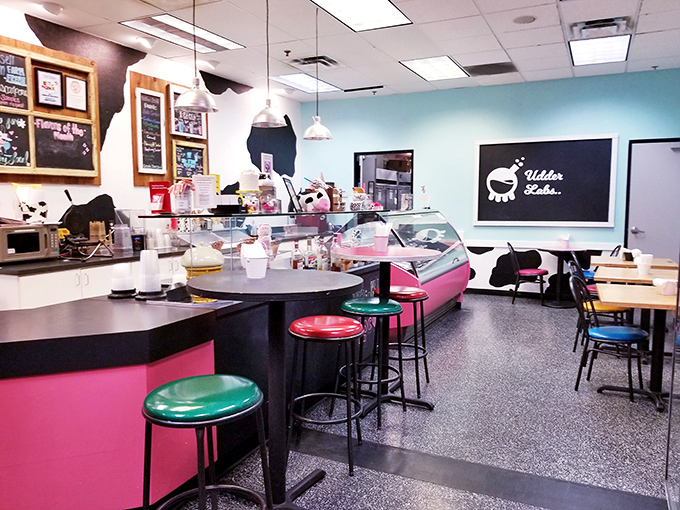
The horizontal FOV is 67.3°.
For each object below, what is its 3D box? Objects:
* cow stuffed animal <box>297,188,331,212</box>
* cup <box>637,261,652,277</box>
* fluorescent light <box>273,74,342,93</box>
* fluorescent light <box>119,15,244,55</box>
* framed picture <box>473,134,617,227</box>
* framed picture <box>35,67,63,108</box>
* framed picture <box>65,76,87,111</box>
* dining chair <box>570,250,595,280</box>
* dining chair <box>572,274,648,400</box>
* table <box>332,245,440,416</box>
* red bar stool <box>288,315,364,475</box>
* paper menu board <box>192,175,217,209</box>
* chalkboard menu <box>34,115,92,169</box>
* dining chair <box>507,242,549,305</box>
[{"bbox_3d":[-0.204,-0.442,4.144,0.220,0.190,0.205,-5,8,-43],"label":"cow stuffed animal"},{"bbox_3d":[2.799,0.130,4.700,0.115,0.110,0.115,3,7,26],"label":"cup"},{"bbox_3d":[-0.442,-2.450,7.266,0.600,0.070,1.210,3,7,26],"label":"fluorescent light"},{"bbox_3d":[-1.506,-2.192,5.075,0.600,0.070,1.210,3,7,26],"label":"fluorescent light"},{"bbox_3d":[2.839,-1.022,7.201,1.860,1.245,0.045,3,7,26],"label":"framed picture"},{"bbox_3d":[-2.632,-1.503,4.634,0.025,0.330,0.265,3,7,26],"label":"framed picture"},{"bbox_3d":[-2.648,-1.618,5.123,0.025,0.320,0.240,3,7,27],"label":"framed picture"},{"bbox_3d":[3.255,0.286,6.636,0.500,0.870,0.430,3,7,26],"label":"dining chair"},{"bbox_3d":[2.014,0.590,3.799,0.515,0.850,0.415,4,7,33],"label":"dining chair"},{"bbox_3d":[0.320,0.501,3.571,0.755,1.068,0.755,0,6,0],"label":"table"},{"bbox_3d":[-0.063,0.728,2.746,0.410,0.780,0.410,1,6,10],"label":"red bar stool"},{"bbox_3d":[-0.842,-0.394,3.175,0.150,0.212,0.020,-3,7,-27],"label":"paper menu board"},{"bbox_3d":[-2.564,-1.023,4.792,0.030,0.445,0.590,3,7,26],"label":"chalkboard menu"},{"bbox_3d":[2.579,0.260,7.013,0.515,0.850,0.420,3,6,22],"label":"dining chair"}]

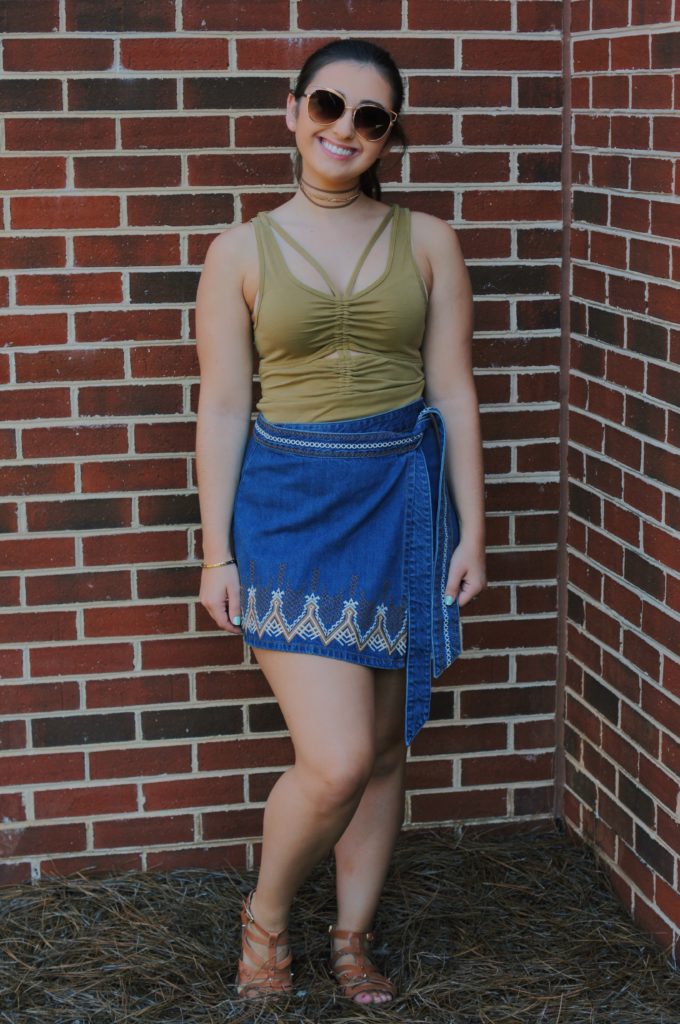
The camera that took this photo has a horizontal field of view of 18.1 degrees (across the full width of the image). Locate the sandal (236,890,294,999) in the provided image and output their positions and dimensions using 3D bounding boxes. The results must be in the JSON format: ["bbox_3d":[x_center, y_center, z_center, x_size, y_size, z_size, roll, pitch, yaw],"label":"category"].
[{"bbox_3d":[-0.122,0.722,3.561,0.090,0.115,0.232,0,11,0],"label":"sandal"}]

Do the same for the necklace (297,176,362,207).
[{"bbox_3d":[-0.015,-0.512,3.394,0.100,0.033,0.106,4,28,-4],"label":"necklace"}]

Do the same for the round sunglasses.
[{"bbox_3d":[0.007,-0.626,3.356,0.140,0.057,0.142,9,9,-10],"label":"round sunglasses"}]

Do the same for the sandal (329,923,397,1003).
[{"bbox_3d":[0.030,0.730,3.546,0.090,0.102,0.232,-2,11,-10],"label":"sandal"}]

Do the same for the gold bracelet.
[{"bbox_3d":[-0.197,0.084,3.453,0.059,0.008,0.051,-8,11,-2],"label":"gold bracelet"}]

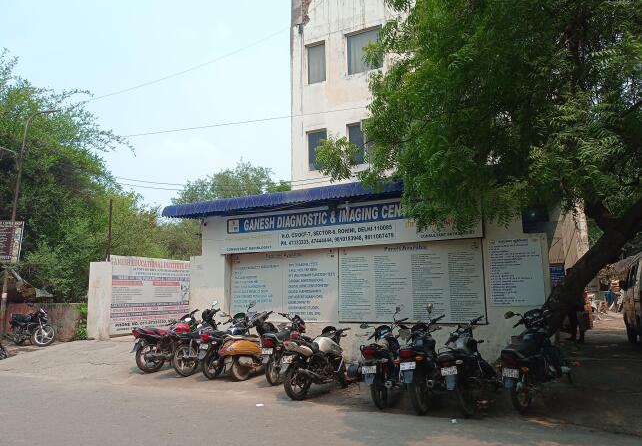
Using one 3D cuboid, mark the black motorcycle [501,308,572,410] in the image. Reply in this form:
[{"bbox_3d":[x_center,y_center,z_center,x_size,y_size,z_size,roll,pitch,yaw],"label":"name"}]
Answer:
[{"bbox_3d":[2.816,1.829,6.901,0.760,1.130,1.980,-6,-10,35],"label":"black motorcycle"}]

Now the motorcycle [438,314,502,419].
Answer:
[{"bbox_3d":[1.899,1.796,6.679,0.750,1.120,1.980,-5,-10,27],"label":"motorcycle"}]

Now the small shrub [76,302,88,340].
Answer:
[{"bbox_3d":[-6.483,2.678,14.100,0.500,0.980,0.500,-5,-9,28],"label":"small shrub"}]

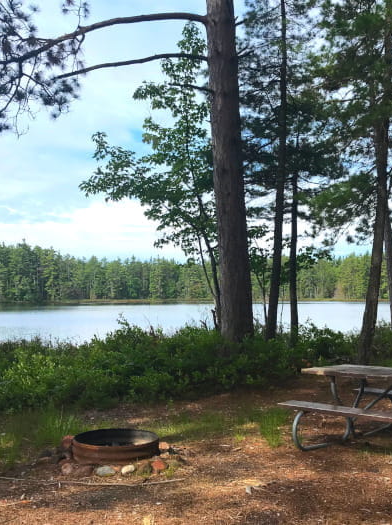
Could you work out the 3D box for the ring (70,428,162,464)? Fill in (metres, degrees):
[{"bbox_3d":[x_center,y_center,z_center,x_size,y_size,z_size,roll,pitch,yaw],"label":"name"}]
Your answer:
[{"bbox_3d":[-0.756,1.741,5.402,0.810,0.165,0.810,0,-5,0],"label":"ring"}]

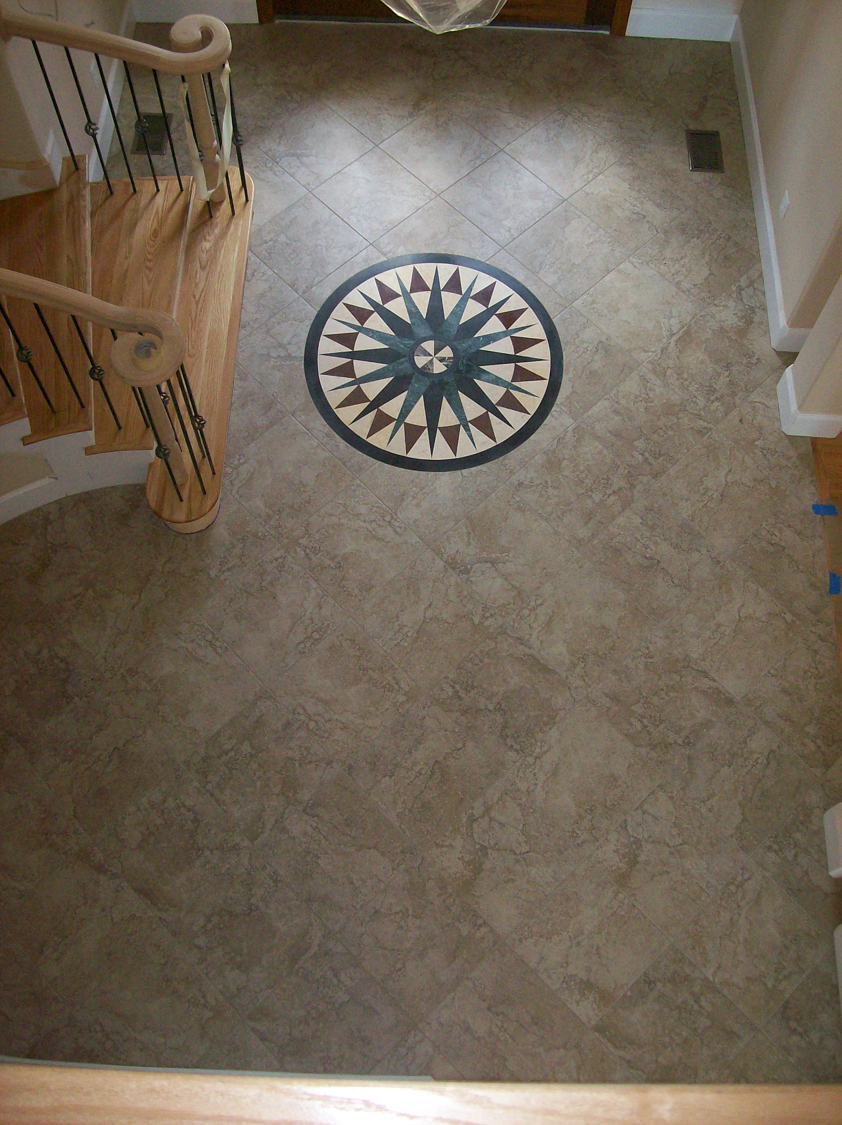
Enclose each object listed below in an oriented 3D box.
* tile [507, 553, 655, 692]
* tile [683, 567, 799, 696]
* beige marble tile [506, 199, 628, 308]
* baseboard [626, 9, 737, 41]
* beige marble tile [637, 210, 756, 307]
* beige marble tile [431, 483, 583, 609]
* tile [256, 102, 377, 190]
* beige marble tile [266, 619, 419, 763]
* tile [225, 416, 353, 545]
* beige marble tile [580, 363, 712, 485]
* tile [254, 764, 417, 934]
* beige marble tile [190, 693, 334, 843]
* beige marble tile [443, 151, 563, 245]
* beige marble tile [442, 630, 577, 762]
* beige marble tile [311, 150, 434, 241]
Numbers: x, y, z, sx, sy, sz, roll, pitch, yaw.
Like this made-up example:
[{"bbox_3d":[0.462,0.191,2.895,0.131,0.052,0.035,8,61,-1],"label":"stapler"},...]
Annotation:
[{"bbox_3d":[0.682,0.261,4.970,0.457,0.012,0.457,-41,73,-17],"label":"tile"},{"bbox_3d":[1.338,0.279,5.002,0.457,0.010,0.457,-41,73,-17],"label":"tile"},{"bbox_3d":[0.724,-1.513,5.713,0.457,0.012,0.457,-41,73,-17],"label":"beige marble tile"},{"bbox_3d":[1.406,-2.894,6.295,0.571,0.176,0.016,3,66,0],"label":"baseboard"},{"bbox_3d":[1.374,-1.506,5.787,0.457,0.010,0.457,-41,73,-17],"label":"beige marble tile"},{"bbox_3d":[0.364,-0.049,5.117,0.459,0.012,0.459,-41,73,-17],"label":"beige marble tile"},{"bbox_3d":[-0.550,-2.159,6.021,0.459,0.012,0.459,-41,73,-17],"label":"tile"},{"bbox_3d":[-0.307,0.530,4.854,0.459,0.012,0.459,-41,73,-17],"label":"beige marble tile"},{"bbox_3d":[-0.609,-0.384,5.243,0.457,0.010,0.457,-41,73,-17],"label":"tile"},{"bbox_3d":[1.032,-0.626,5.380,0.459,0.012,0.459,-41,73,-17],"label":"beige marble tile"},{"bbox_3d":[-0.318,1.128,4.587,0.457,0.010,0.457,-41,73,-17],"label":"tile"},{"bbox_3d":[-0.639,0.810,4.663,0.457,0.012,0.457,-41,73,-17],"label":"beige marble tile"},{"bbox_3d":[0.410,-1.825,5.867,0.457,0.012,0.457,-41,73,-17],"label":"beige marble tile"},{"bbox_3d":[0.347,0.551,4.837,0.457,0.012,0.457,-41,73,-17],"label":"beige marble tile"},{"bbox_3d":[-0.235,-1.859,5.900,0.457,0.010,0.457,-41,73,-17],"label":"beige marble tile"}]

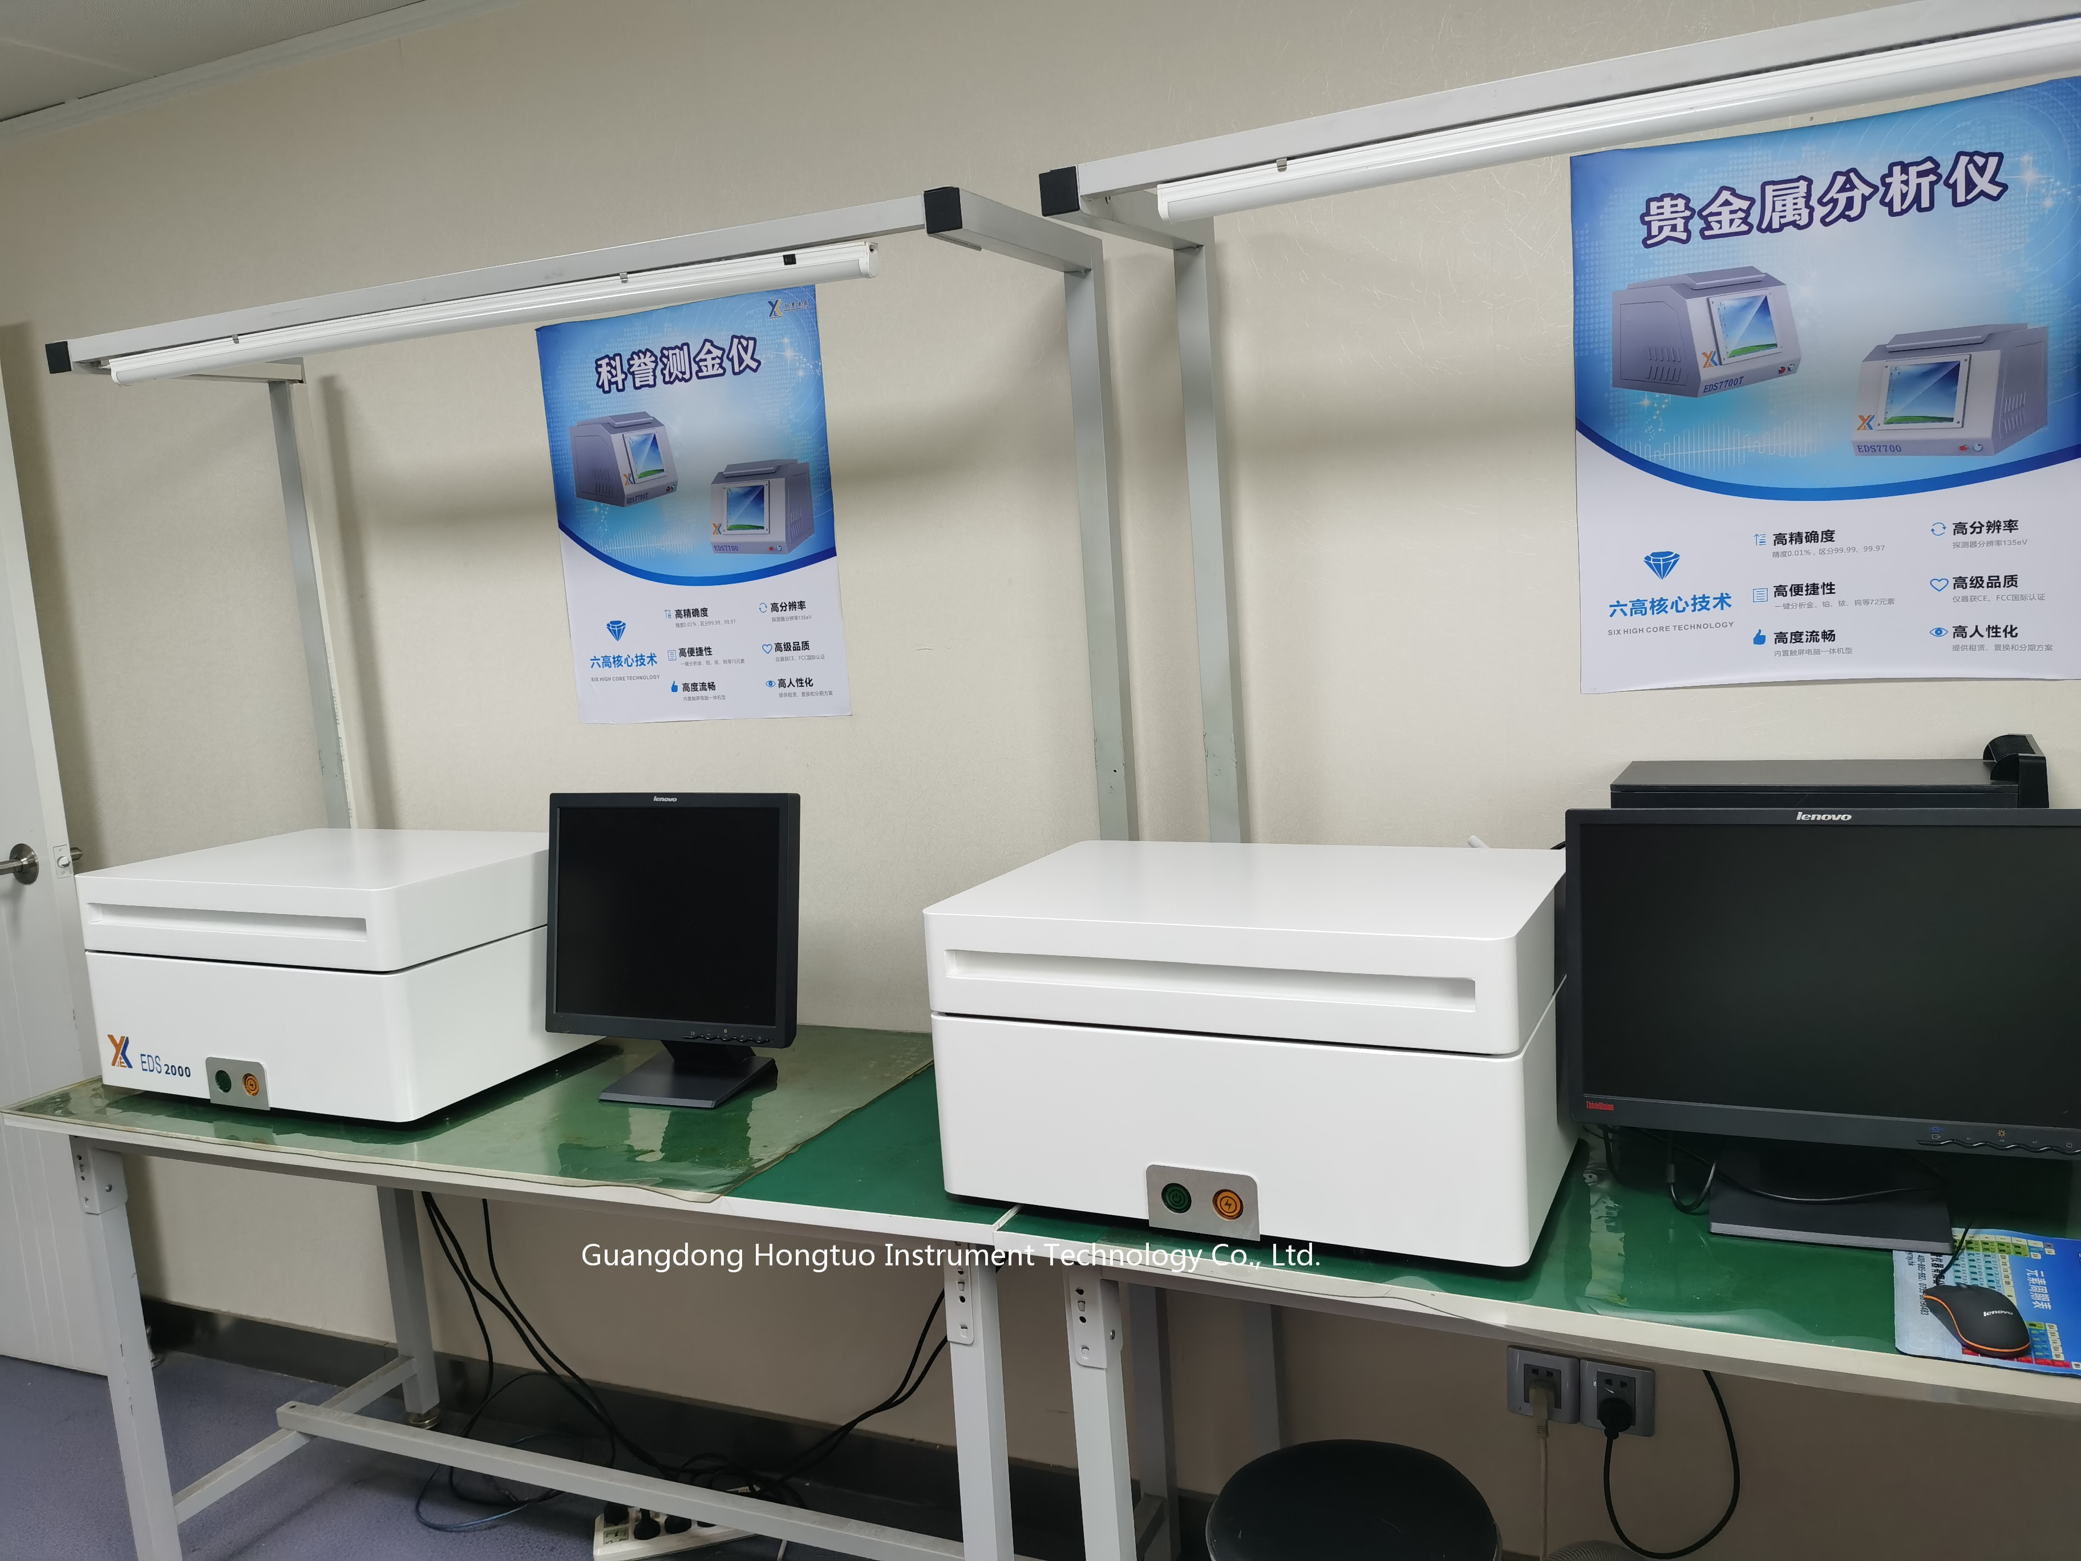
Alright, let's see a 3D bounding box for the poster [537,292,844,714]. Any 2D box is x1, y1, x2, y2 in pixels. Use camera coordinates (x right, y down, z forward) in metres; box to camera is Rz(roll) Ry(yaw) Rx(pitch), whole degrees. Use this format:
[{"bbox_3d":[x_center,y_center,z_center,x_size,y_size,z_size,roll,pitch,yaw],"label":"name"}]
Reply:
[{"bbox_3d":[-0.510,-0.385,2.376,0.485,0.595,0.010,0,9,24],"label":"poster"}]

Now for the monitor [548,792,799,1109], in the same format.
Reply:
[{"bbox_3d":[-0.470,0.208,2.124,0.368,0.389,0.172,0,9,22],"label":"monitor"}]

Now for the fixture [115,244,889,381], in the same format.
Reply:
[{"bbox_3d":[-0.726,-0.565,2.012,1.196,0.036,0.030,0,9,24],"label":"fixture"}]

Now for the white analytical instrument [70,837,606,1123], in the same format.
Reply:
[{"bbox_3d":[-0.975,0.258,2.290,0.592,0.311,0.365,0,10,26],"label":"white analytical instrument"}]

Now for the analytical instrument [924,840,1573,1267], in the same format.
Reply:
[{"bbox_3d":[0.240,0.259,1.716,0.588,0.309,0.396,0,9,26],"label":"analytical instrument"}]

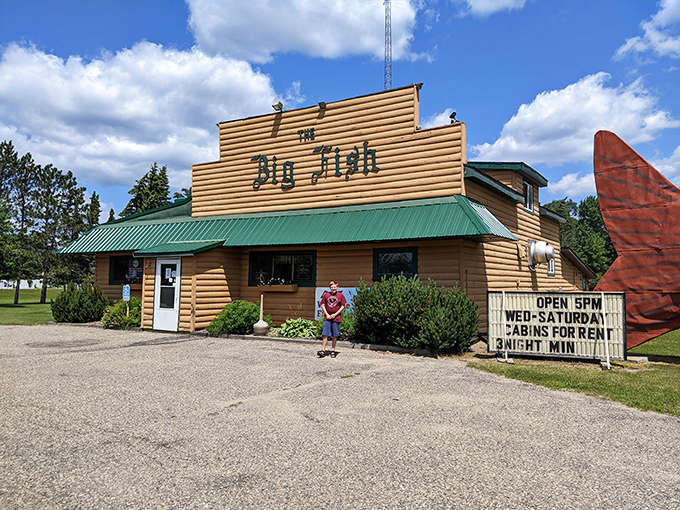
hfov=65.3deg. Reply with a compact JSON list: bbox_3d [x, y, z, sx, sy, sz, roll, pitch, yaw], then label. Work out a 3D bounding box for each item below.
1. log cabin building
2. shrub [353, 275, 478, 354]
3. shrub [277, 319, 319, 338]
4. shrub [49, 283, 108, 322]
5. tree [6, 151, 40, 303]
[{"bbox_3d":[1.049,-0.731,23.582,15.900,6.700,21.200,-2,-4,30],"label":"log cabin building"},{"bbox_3d":[1.631,1.154,11.252,2.700,1.500,2.300,-2,-4,30],"label":"shrub"},{"bbox_3d":[-1.030,1.778,13.119,0.970,0.480,0.900,0,-3,0],"label":"shrub"},{"bbox_3d":[-9.697,1.752,19.682,2.050,1.320,1.950,-2,-4,30],"label":"shrub"},{"bbox_3d":[-22.977,-1.969,38.682,2.700,11.000,2.700,-2,-4,30],"label":"tree"}]

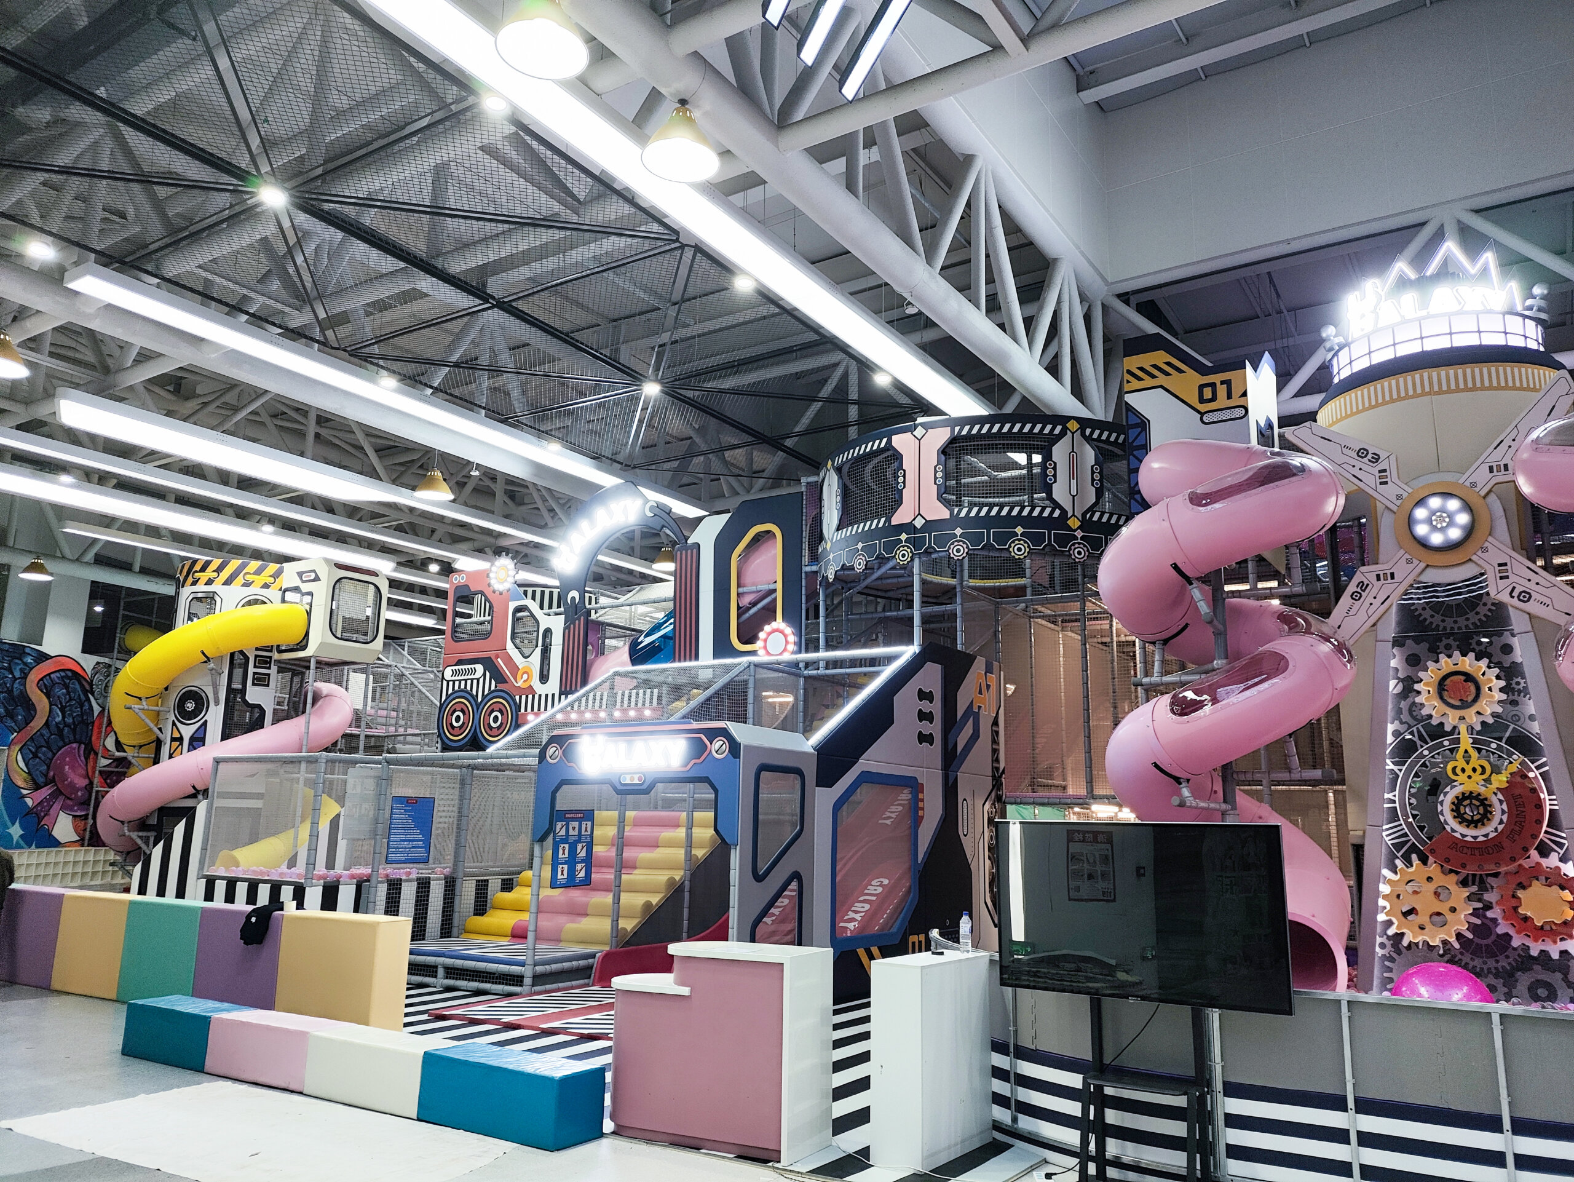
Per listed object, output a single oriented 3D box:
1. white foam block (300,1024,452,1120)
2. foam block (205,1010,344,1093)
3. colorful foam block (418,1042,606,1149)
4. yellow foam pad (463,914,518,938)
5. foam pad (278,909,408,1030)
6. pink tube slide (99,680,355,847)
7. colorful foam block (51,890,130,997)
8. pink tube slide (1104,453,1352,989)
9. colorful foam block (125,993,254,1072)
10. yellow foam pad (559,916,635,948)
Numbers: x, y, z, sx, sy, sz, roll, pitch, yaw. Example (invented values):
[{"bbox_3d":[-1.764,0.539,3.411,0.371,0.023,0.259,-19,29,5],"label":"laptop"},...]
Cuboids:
[{"bbox_3d":[-2.402,2.862,6.800,1.040,0.354,0.330,-6,-14,32],"label":"white foam block"},{"bbox_3d":[-3.278,2.962,7.352,1.039,0.354,0.330,-6,-14,32],"label":"foam block"},{"bbox_3d":[-1.525,2.762,6.248,1.043,0.354,0.330,-6,-14,32],"label":"colorful foam block"},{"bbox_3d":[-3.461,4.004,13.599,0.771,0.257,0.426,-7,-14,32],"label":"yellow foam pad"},{"bbox_3d":[-3.507,3.020,8.968,1.142,0.888,0.320,-6,-14,31],"label":"foam pad"},{"bbox_3d":[-12.280,4.153,25.538,2.500,4.500,5.500,-7,-14,32],"label":"pink tube slide"},{"bbox_3d":[-6.422,3.341,10.753,1.148,0.888,0.320,-6,-14,31],"label":"colorful foam block"},{"bbox_3d":[4.207,1.038,10.882,2.450,5.600,3.500,-7,-14,32],"label":"pink tube slide"},{"bbox_3d":[-4.152,3.061,7.902,1.035,0.354,0.330,-6,-14,32],"label":"colorful foam block"},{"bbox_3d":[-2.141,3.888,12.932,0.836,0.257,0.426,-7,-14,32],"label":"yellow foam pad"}]

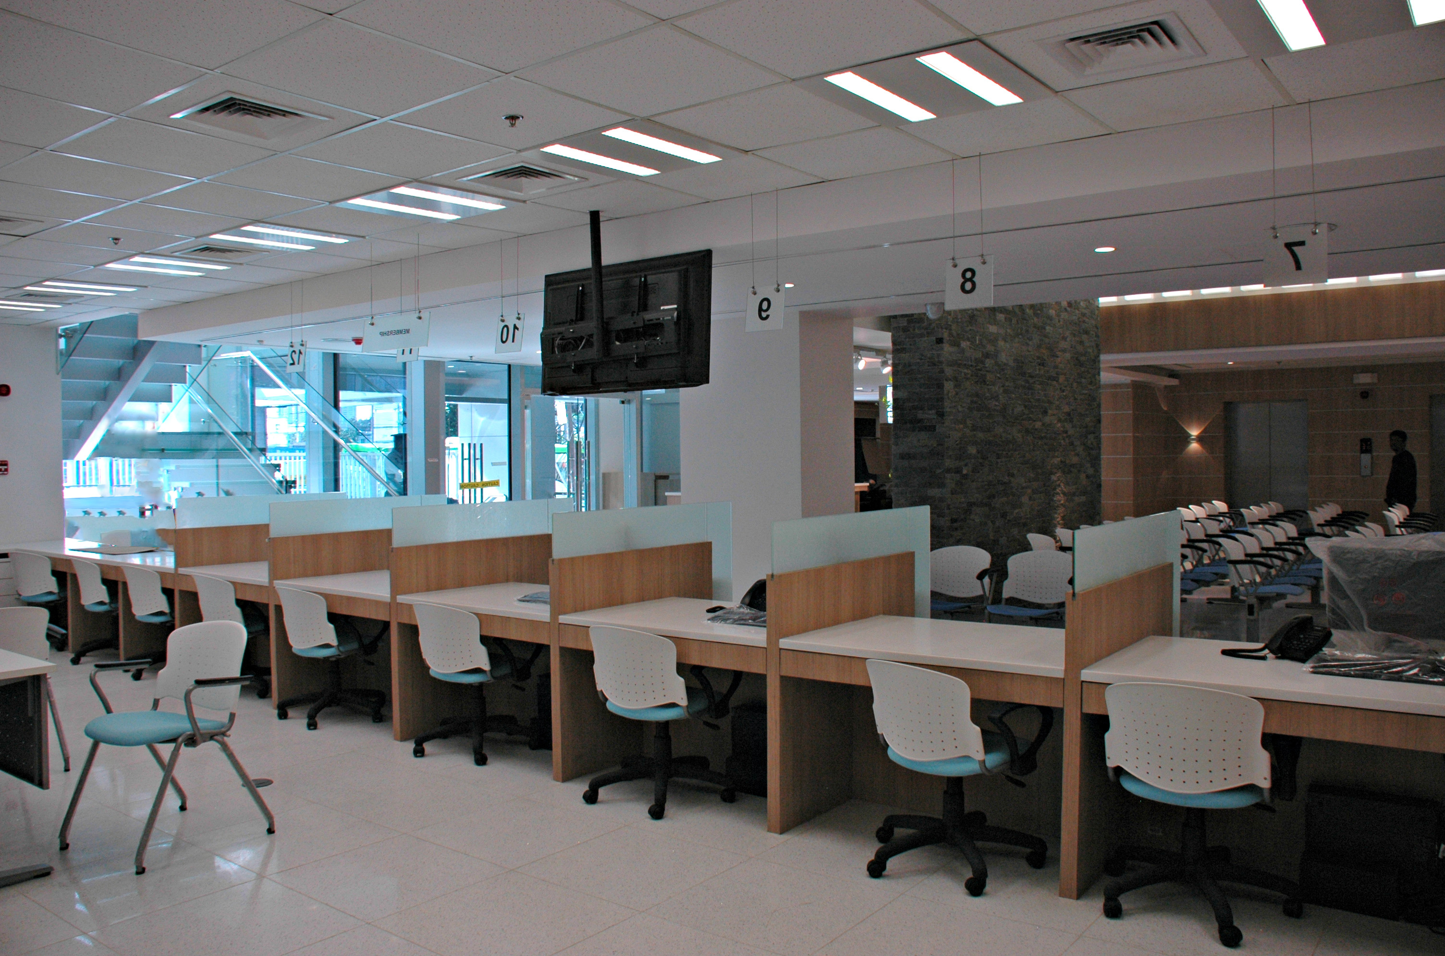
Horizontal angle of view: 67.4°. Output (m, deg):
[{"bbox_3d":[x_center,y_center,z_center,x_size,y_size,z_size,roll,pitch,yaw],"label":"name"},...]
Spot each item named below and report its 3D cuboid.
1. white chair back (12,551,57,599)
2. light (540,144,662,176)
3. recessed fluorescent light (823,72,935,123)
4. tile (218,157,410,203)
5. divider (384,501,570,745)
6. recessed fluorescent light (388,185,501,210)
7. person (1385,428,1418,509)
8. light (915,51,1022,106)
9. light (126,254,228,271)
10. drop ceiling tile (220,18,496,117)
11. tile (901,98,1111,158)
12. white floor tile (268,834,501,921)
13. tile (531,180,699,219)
[{"bbox_3d":[-5.458,0.770,8.618,0.480,0.370,0.150,0,2,22],"label":"white chair back"},{"bbox_3d":[-0.457,-1.235,4.159,0.110,0.040,0.560,1,3,37],"label":"light"},{"bbox_3d":[0.515,-1.216,3.448,0.095,0.040,0.580,0,2,37],"label":"recessed fluorescent light"},{"bbox_3d":[-1.651,-1.199,4.321,0.595,0.020,0.595,0,2,36],"label":"tile"},{"bbox_3d":[-1.246,0.703,5.802,0.050,1.160,1.200,1,3,37],"label":"divider"},{"bbox_3d":[-1.196,-1.246,4.763,0.105,0.040,0.550,0,2,38],"label":"recessed fluorescent light"},{"bbox_3d":[7.889,0.233,12.600,0.300,1.650,0.480,-1,2,-5],"label":"person"},{"bbox_3d":[0.758,-1.227,3.297,0.095,0.050,0.590,0,2,36],"label":"light"},{"bbox_3d":[-3.089,-1.233,6.188,0.095,0.040,0.580,0,2,37],"label":"light"},{"bbox_3d":[-1.054,-1.194,3.169,0.610,0.020,0.590,0,2,38],"label":"drop ceiling tile"},{"bbox_3d":[0.992,-1.240,3.810,0.595,0.020,0.580,0,2,36],"label":"tile"},{"bbox_3d":[-1.146,1.362,3.713,0.600,0.012,0.600,1,3,37],"label":"white floor tile"},{"bbox_3d":[-0.445,-1.248,4.858,0.610,0.020,0.560,0,2,38],"label":"tile"}]

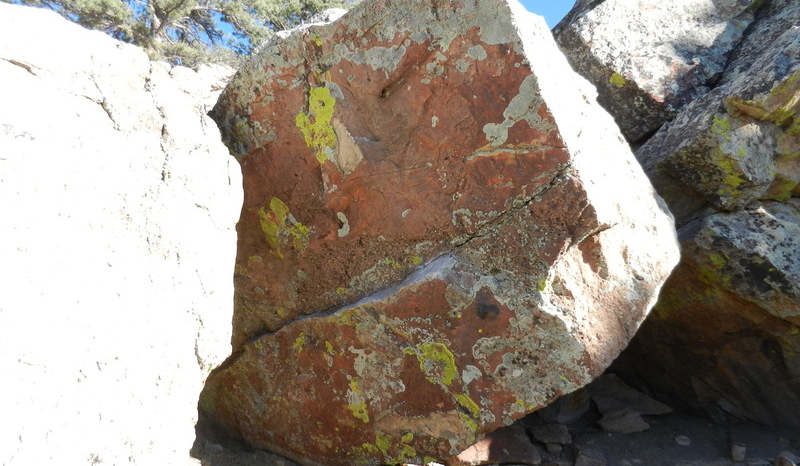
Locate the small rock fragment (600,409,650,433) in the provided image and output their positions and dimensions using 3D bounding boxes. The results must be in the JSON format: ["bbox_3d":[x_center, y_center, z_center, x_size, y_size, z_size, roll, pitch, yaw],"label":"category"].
[{"bbox_3d":[1.632,1.370,4.200,0.370,0.084,0.260,0,-2,0],"label":"small rock fragment"}]

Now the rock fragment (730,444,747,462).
[{"bbox_3d":[2.138,1.387,3.650,0.099,0.088,0.085,0,-2,0],"label":"rock fragment"}]

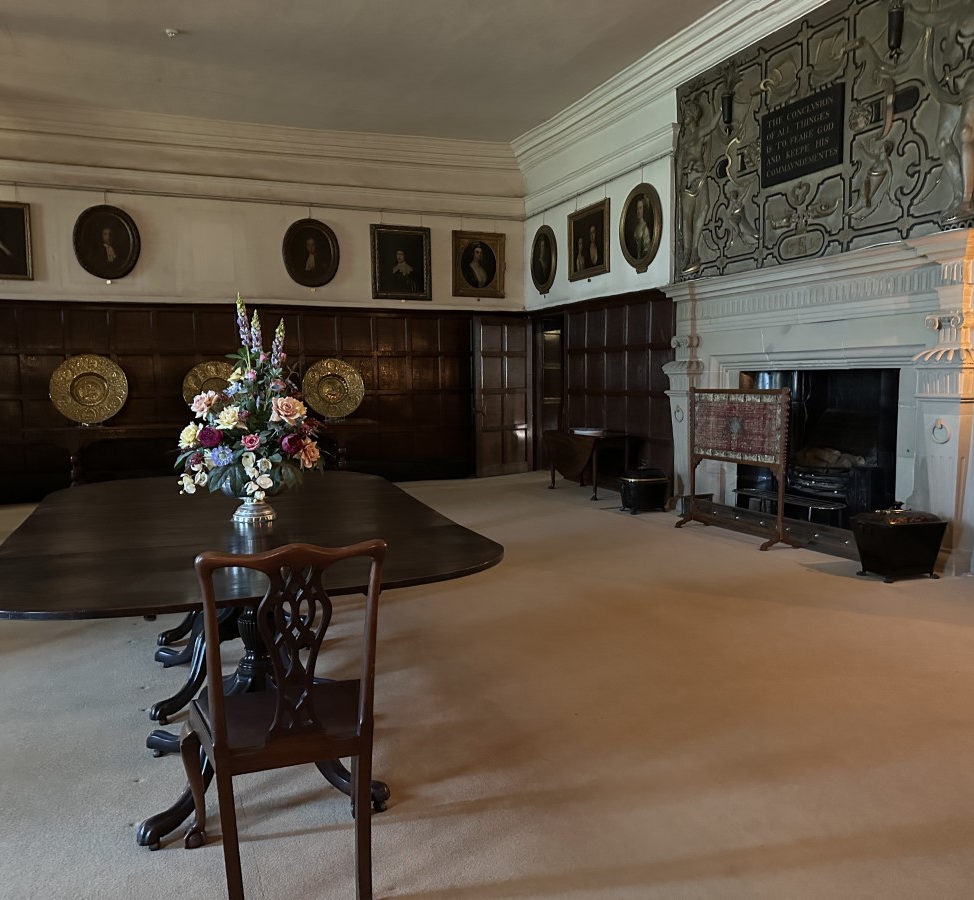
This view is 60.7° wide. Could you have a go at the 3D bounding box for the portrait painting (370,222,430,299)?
[{"bbox_3d":[-1.204,-2.622,11.710,0.857,0.995,0.070,-3,5,-22],"label":"portrait painting"}]

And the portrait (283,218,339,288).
[{"bbox_3d":[-2.225,-2.478,10.522,0.700,0.845,0.070,-2,5,-22],"label":"portrait"}]

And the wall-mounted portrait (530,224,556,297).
[{"bbox_3d":[0.815,-2.667,11.724,0.060,0.951,0.764,-3,5,-22],"label":"wall-mounted portrait"}]

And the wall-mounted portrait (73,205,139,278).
[{"bbox_3d":[-4.398,-2.399,9.652,0.700,0.845,0.070,-2,5,-22],"label":"wall-mounted portrait"}]

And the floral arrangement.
[{"bbox_3d":[-1.050,-0.219,3.681,0.593,0.926,0.533,-3,5,-22],"label":"floral arrangement"}]

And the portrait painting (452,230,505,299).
[{"bbox_3d":[-0.126,-2.694,12.136,0.823,0.921,0.070,-3,5,-22],"label":"portrait painting"}]

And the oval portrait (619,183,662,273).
[{"bbox_3d":[1.643,-2.370,8.904,0.070,0.930,0.750,-2,5,-22],"label":"oval portrait"}]

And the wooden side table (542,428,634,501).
[{"bbox_3d":[1.221,0.152,10.120,0.575,0.701,1.302,-3,5,-22],"label":"wooden side table"}]

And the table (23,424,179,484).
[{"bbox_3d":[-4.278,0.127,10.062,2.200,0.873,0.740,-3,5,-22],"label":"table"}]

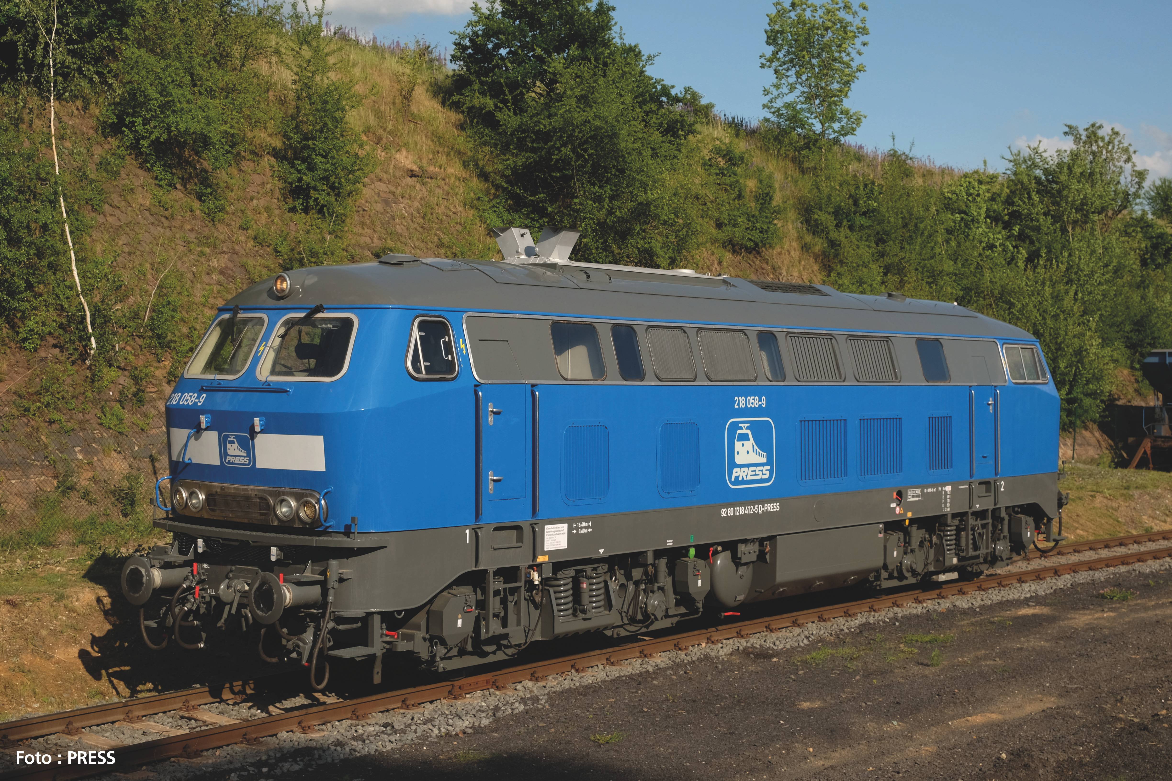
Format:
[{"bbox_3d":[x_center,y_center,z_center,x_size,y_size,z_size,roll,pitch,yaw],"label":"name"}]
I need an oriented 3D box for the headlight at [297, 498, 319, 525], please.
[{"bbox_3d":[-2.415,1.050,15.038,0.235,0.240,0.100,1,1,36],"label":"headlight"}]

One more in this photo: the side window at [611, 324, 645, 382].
[{"bbox_3d":[0.440,-0.391,18.046,0.040,0.620,0.430,-19,-12,37],"label":"side window"}]

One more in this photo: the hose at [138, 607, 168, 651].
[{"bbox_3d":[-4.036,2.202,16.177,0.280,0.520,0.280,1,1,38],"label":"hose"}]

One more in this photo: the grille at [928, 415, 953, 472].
[{"bbox_3d":[4.729,0.706,22.991,0.050,0.719,0.702,-1,0,39],"label":"grille"}]

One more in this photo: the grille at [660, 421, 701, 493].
[{"bbox_3d":[0.991,0.709,18.263,0.050,0.750,0.740,-1,0,38],"label":"grille"}]

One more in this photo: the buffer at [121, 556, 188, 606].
[{"bbox_3d":[-3.903,1.726,16.008,0.460,0.460,0.620,1,1,38],"label":"buffer"}]

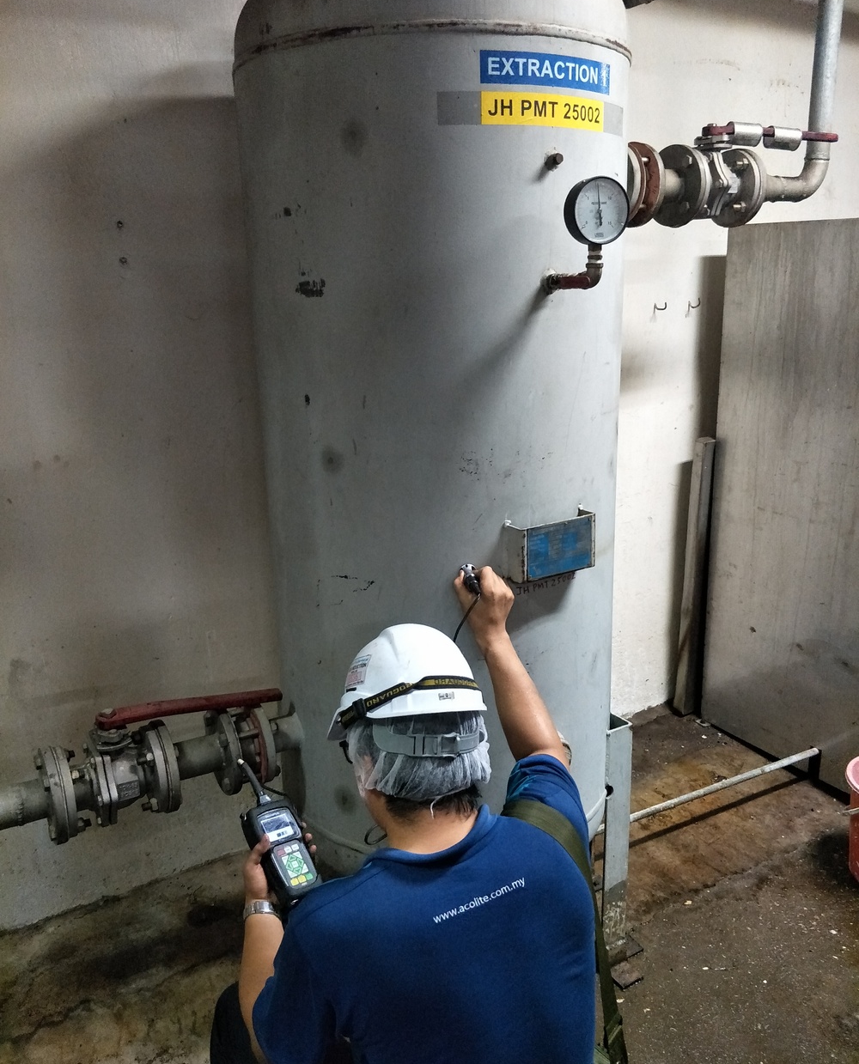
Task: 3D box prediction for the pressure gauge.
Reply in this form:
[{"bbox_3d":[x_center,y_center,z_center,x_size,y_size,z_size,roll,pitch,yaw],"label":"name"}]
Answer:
[{"bbox_3d":[0.261,-0.497,1.232,0.102,0.102,0.038,-10,18,-27],"label":"pressure gauge"}]

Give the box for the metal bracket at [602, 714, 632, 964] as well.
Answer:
[{"bbox_3d":[0.443,0.765,2.000,0.076,0.650,0.076,-10,18,-26],"label":"metal bracket"}]

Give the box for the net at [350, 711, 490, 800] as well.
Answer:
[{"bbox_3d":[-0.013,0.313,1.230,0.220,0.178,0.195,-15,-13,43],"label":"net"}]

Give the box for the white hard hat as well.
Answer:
[{"bbox_3d":[-0.044,0.228,1.265,0.288,0.163,0.220,-15,-13,43],"label":"white hard hat"}]

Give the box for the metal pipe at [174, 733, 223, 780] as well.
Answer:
[{"bbox_3d":[-0.494,0.484,1.707,0.115,0.080,0.080,-10,18,-26],"label":"metal pipe"}]

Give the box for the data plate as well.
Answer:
[{"bbox_3d":[0.232,0.026,1.502,0.172,0.104,0.047,-11,19,-30],"label":"data plate"}]

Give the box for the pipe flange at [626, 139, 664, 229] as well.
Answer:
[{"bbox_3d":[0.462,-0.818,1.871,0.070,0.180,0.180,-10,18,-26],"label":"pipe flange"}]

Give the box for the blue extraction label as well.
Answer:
[{"bbox_3d":[0.203,-0.756,1.305,0.273,0.049,0.025,-11,18,-30],"label":"blue extraction label"}]

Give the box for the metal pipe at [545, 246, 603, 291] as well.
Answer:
[{"bbox_3d":[0.234,-0.430,1.308,0.030,0.068,0.158,-10,18,-27],"label":"metal pipe"}]

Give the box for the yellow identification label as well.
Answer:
[{"bbox_3d":[0.199,-0.697,1.316,0.255,0.049,0.021,-11,18,-29],"label":"yellow identification label"}]

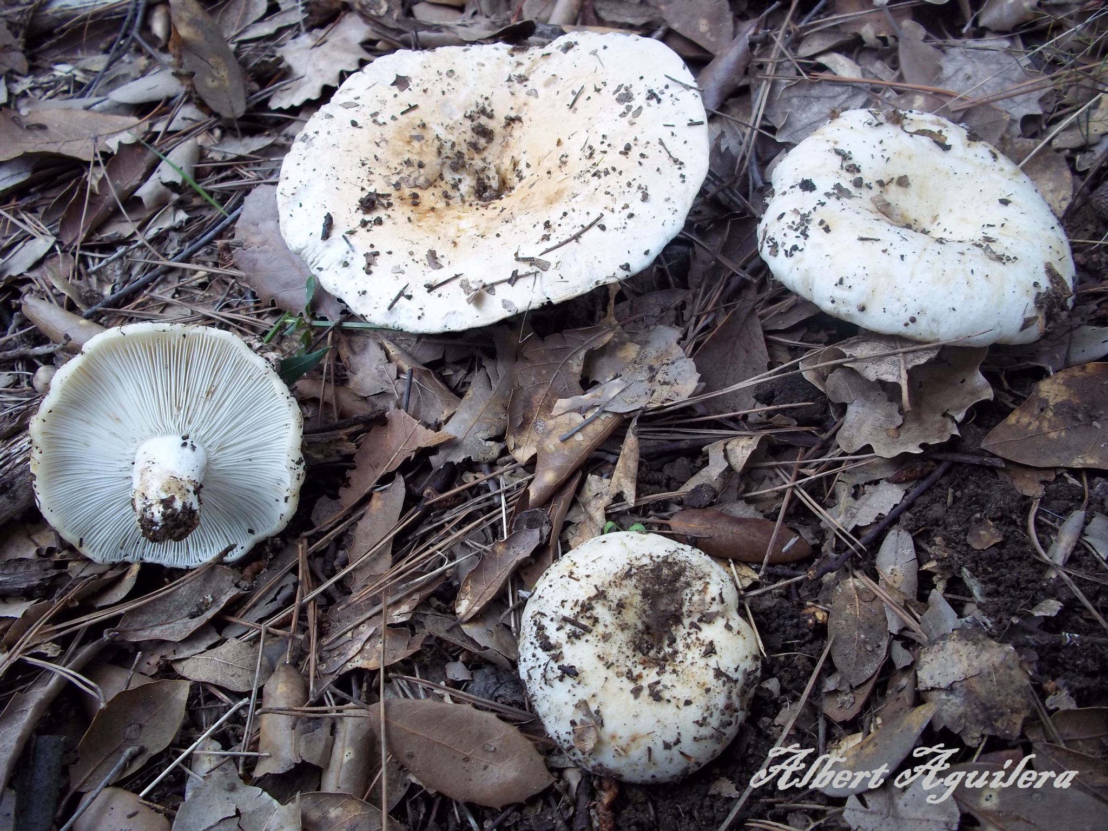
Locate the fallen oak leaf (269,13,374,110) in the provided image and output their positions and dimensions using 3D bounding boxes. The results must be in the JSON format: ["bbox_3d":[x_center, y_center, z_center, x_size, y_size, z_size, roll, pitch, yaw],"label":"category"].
[{"bbox_3d":[-0.119,-0.185,0.597,0.054,0.012,0.082,28,60,18],"label":"fallen oak leaf"}]

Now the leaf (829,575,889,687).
[{"bbox_3d":[0.110,0.078,0.416,0.021,0.007,0.043,4,55,3],"label":"leaf"}]

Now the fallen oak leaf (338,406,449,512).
[{"bbox_3d":[-0.066,0.017,0.432,0.026,0.018,0.052,31,59,21],"label":"fallen oak leaf"}]

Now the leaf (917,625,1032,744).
[{"bbox_3d":[0.139,0.089,0.384,0.037,0.012,0.038,12,54,9],"label":"leaf"}]

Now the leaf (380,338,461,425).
[{"bbox_3d":[-0.057,-0.014,0.455,0.018,0.018,0.051,-31,59,-21],"label":"leaf"}]

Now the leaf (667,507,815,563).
[{"bbox_3d":[0.066,0.043,0.414,0.053,0.013,0.020,11,54,8],"label":"leaf"}]

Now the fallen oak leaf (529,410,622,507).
[{"bbox_3d":[0.006,0.010,0.433,0.025,0.018,0.063,32,59,22],"label":"fallen oak leaf"}]

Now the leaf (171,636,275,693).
[{"bbox_3d":[-0.117,0.088,0.409,0.037,0.009,0.020,3,55,2],"label":"leaf"}]

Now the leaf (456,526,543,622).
[{"bbox_3d":[-0.020,0.054,0.405,0.013,0.015,0.046,31,59,21],"label":"leaf"}]

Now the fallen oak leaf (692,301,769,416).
[{"bbox_3d":[0.073,-0.024,0.469,0.030,0.015,0.065,11,54,8],"label":"fallen oak leaf"}]

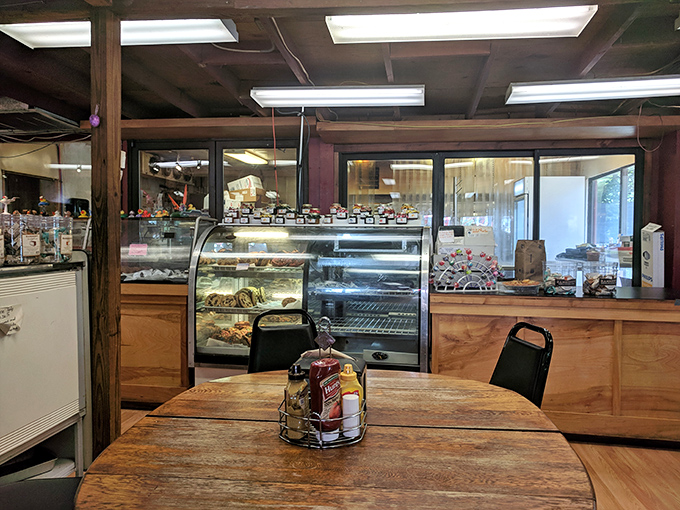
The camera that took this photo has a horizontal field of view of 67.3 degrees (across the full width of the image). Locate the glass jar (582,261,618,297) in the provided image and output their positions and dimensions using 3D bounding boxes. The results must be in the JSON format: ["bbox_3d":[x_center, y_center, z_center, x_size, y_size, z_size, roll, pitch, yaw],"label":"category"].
[{"bbox_3d":[1.675,0.159,3.294,0.168,0.205,0.165,1,2,9],"label":"glass jar"}]

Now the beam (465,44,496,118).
[{"bbox_3d":[0.967,-1.231,3.433,0.040,0.135,1.900,1,1,9],"label":"beam"}]

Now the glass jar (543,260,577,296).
[{"bbox_3d":[1.441,0.154,3.337,0.168,0.205,0.165,1,2,9],"label":"glass jar"}]

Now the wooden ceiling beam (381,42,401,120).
[{"bbox_3d":[0.356,-1.242,3.531,0.041,0.135,1.900,1,1,9],"label":"wooden ceiling beam"}]

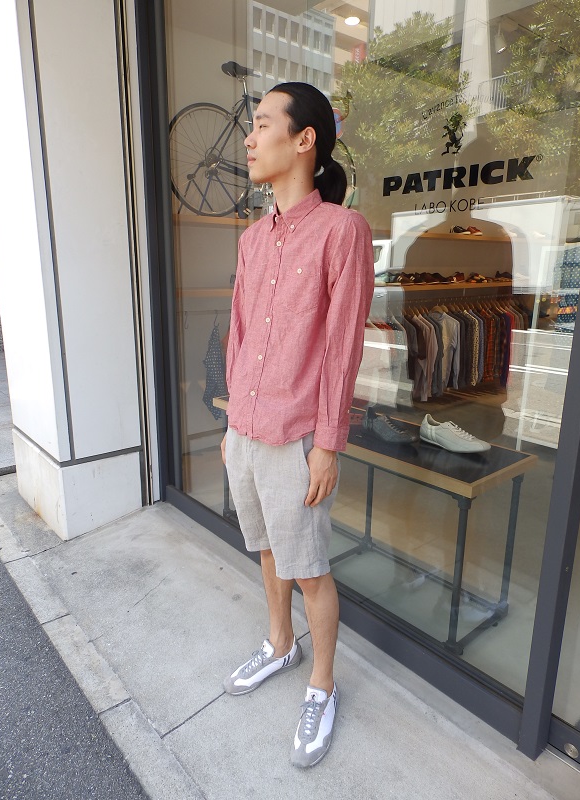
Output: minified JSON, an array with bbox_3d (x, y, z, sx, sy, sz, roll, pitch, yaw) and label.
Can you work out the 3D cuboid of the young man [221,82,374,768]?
[{"bbox_3d":[0.010,0.089,1.421,0.480,1.762,0.310,13,19,42],"label":"young man"}]

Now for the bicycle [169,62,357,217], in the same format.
[{"bbox_3d":[-0.117,-1.790,3.641,1.705,0.972,0.440,-12,18,-39],"label":"bicycle"}]

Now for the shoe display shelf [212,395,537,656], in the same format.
[{"bbox_3d":[0.249,0.417,2.367,0.432,0.658,1.511,-12,18,-39],"label":"shoe display shelf"}]

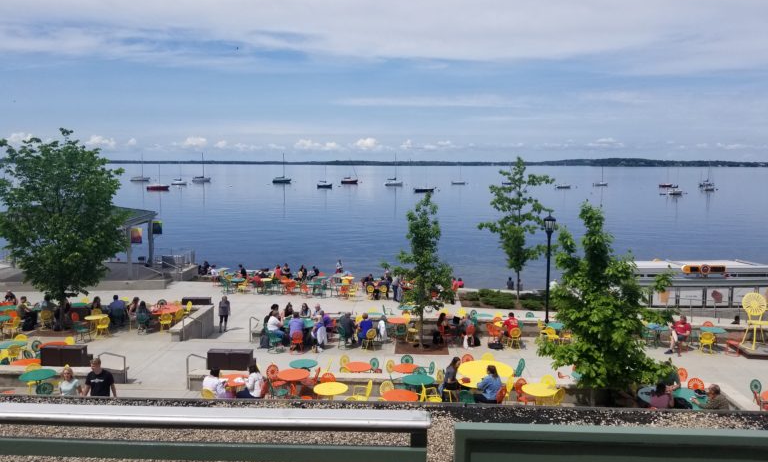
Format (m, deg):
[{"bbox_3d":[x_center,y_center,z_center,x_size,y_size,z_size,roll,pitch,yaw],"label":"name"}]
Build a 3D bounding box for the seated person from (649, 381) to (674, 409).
[{"bbox_3d":[6.895,4.485,14.388,0.750,1.250,0.470,-6,9,-42],"label":"seated person"}]

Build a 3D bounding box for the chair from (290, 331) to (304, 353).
[{"bbox_3d":[-3.323,4.257,22.291,0.520,0.870,0.570,1,7,2],"label":"chair"}]

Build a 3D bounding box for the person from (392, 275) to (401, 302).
[{"bbox_3d":[0.727,3.154,32.273,0.500,1.550,0.500,-1,7,-15],"label":"person"}]

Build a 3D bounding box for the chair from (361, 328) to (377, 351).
[{"bbox_3d":[-0.556,3.968,21.396,0.530,0.810,0.550,-3,7,-27],"label":"chair"}]

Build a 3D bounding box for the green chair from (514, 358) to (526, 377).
[{"bbox_3d":[4.374,4.717,19.211,0.600,0.870,0.540,-2,7,-22],"label":"green chair"}]

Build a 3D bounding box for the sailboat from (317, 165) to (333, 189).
[{"bbox_3d":[-21.290,-19.590,208.140,5.400,8.000,1.900,0,7,-6],"label":"sailboat"}]

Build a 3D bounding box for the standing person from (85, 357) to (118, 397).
[{"bbox_3d":[-5.924,3.520,12.003,0.520,1.800,0.330,-1,7,-7],"label":"standing person"}]

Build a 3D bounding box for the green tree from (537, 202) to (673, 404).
[{"bbox_3d":[5.737,2.134,15.040,3.400,5.760,3.400,0,7,0],"label":"green tree"}]

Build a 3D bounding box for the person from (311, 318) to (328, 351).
[{"bbox_3d":[-2.606,4.178,23.397,0.800,1.250,0.500,6,9,41],"label":"person"}]

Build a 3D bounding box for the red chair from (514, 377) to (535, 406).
[{"bbox_3d":[3.778,4.373,15.229,0.580,0.870,0.550,6,9,41],"label":"red chair"}]

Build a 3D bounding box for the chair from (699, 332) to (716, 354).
[{"bbox_3d":[12.676,4.311,22.589,0.580,0.870,0.590,1,7,7],"label":"chair"}]

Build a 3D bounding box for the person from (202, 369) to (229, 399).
[{"bbox_3d":[-4.268,4.128,14.869,0.500,1.250,0.800,6,9,42],"label":"person"}]

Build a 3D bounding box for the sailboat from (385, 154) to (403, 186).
[{"bbox_3d":[3.937,-24.868,233.689,7.800,13.600,2.600,-2,7,-22],"label":"sailboat"}]

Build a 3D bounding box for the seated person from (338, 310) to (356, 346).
[{"bbox_3d":[-1.402,3.973,23.690,0.800,1.280,0.520,-5,9,-41],"label":"seated person"}]

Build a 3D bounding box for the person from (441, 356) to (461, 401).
[{"bbox_3d":[1.847,4.240,16.044,0.660,1.300,0.460,-2,7,-17],"label":"person"}]

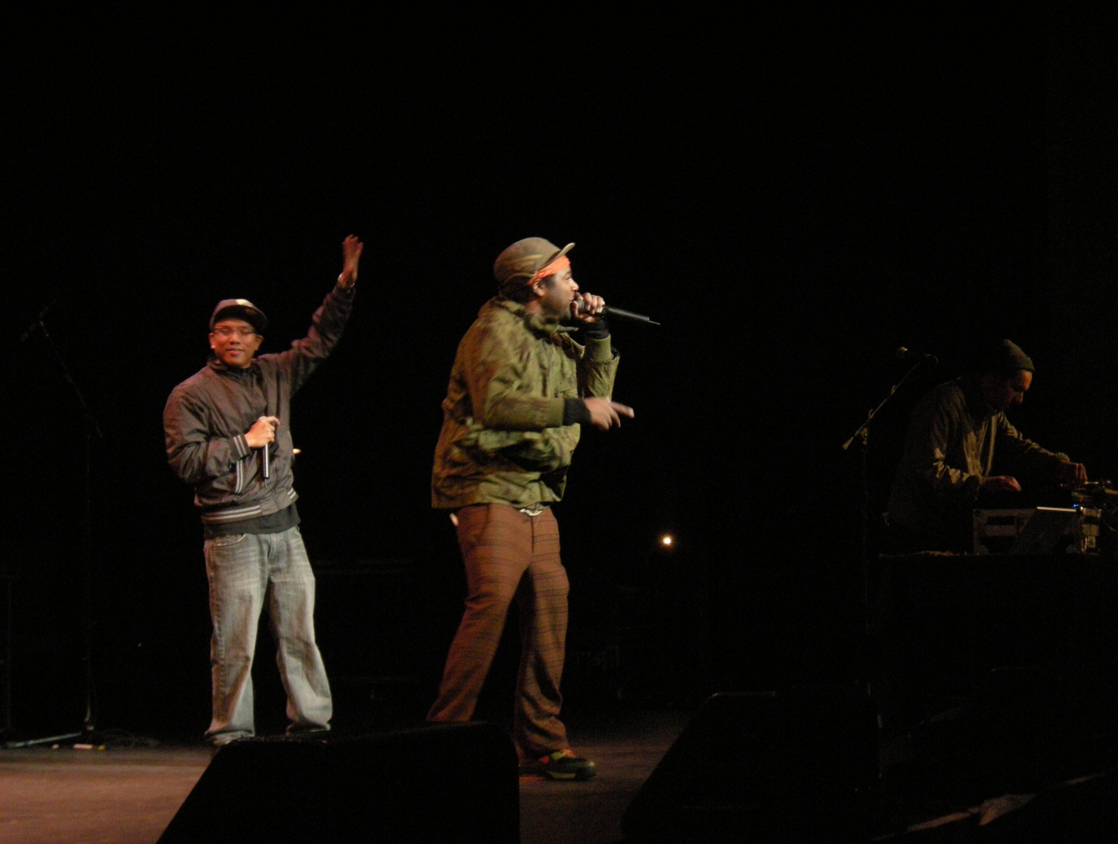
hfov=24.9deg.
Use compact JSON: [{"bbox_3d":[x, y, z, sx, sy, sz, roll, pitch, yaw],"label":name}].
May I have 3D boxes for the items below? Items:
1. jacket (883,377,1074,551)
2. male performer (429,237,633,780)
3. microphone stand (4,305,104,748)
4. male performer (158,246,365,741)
[{"bbox_3d":[1.693,0.154,10.261,0.620,0.677,0.550,-2,-4,28],"label":"jacket"},{"bbox_3d":[-0.098,0.275,8.149,0.620,1.751,0.560,-2,-4,27],"label":"male performer"},{"bbox_3d":[-1.984,0.403,10.045,0.430,1.738,0.480,0,-4,0],"label":"microphone stand"},{"bbox_3d":[-1.140,0.264,9.803,0.760,1.985,0.480,2,-4,-27],"label":"male performer"}]

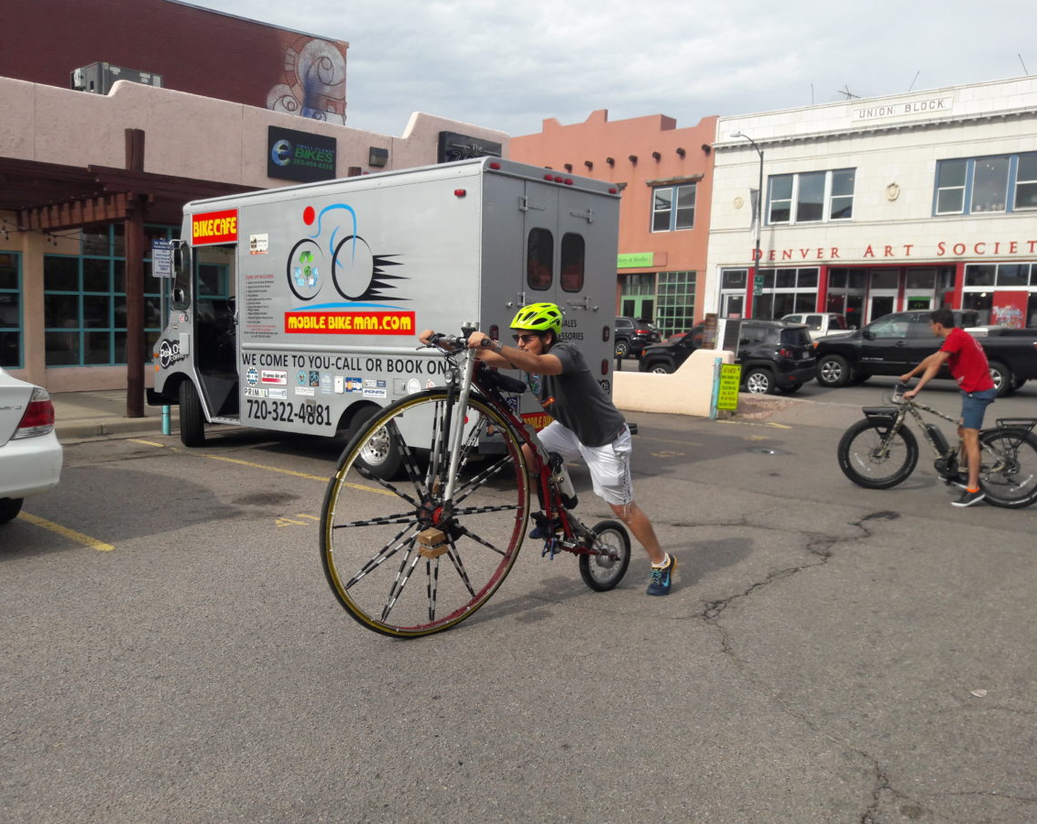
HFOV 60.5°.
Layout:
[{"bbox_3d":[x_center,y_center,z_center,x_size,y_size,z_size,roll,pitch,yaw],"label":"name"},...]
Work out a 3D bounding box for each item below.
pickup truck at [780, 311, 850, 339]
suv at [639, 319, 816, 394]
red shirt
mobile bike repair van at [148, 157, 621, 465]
[{"bbox_3d":[10.183,-2.538,31.256,5.350,1.770,1.880,5,7,39],"label":"pickup truck"},{"bbox_3d":[4.947,-1.323,21.530,4.230,1.700,1.820,6,7,40],"label":"suv"},{"bbox_3d":[4.195,-0.487,8.300,0.330,0.620,0.500,-8,-3,41],"label":"red shirt"},{"bbox_3d":[-1.789,-0.986,10.312,5.944,2.950,2.170,5,7,40],"label":"mobile bike repair van"}]

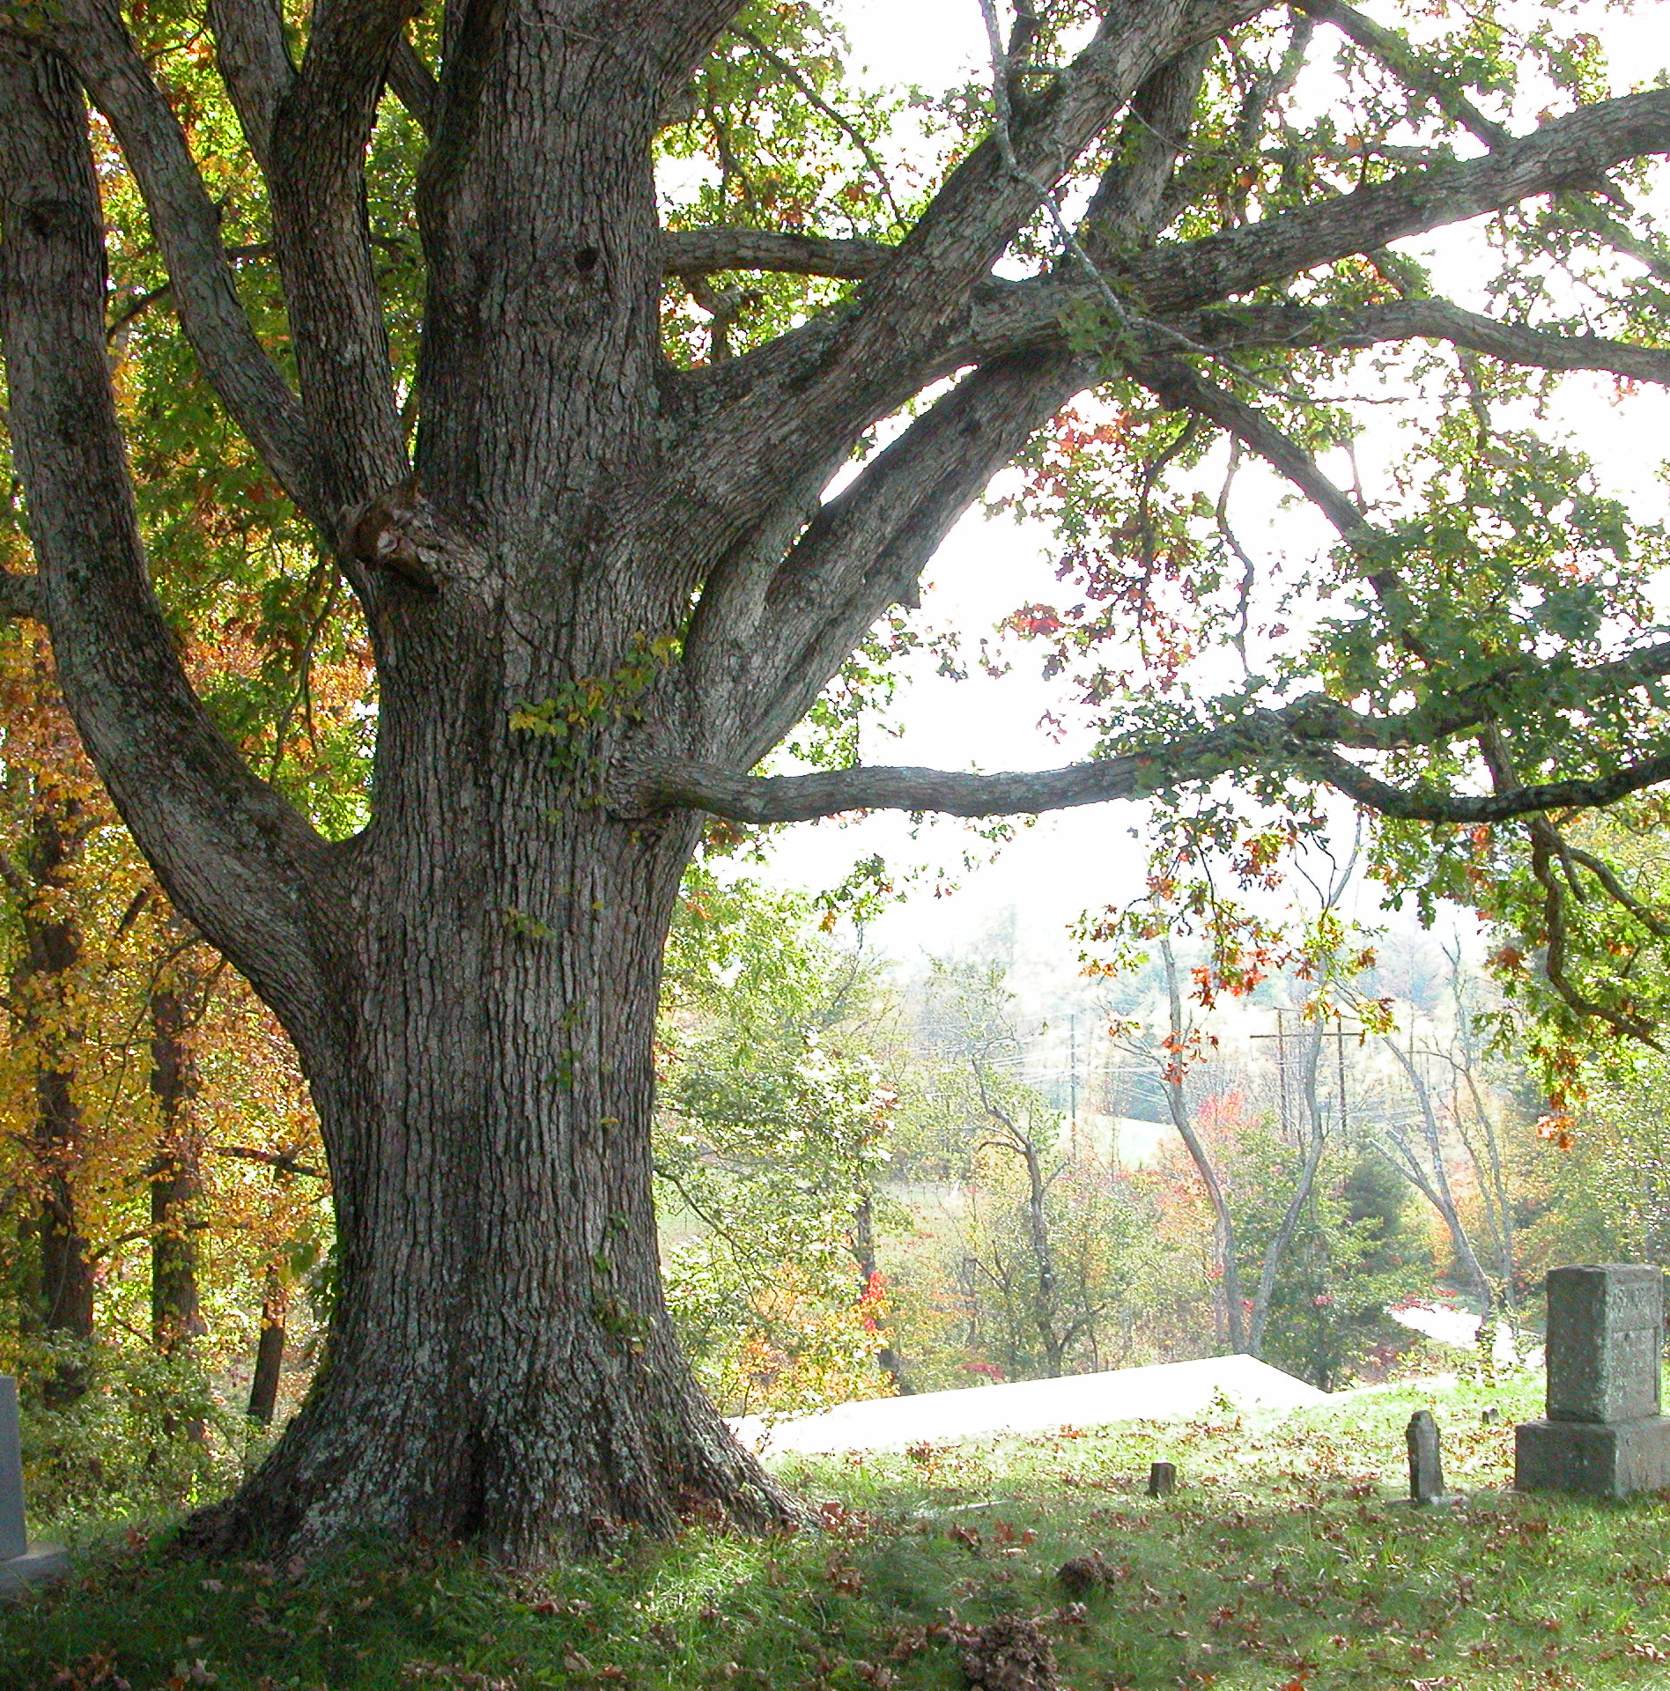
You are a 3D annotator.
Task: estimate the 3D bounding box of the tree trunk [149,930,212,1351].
[{"bbox_3d":[-4.797,2.196,20.000,0.410,3.000,0.400,0,-6,0],"label":"tree trunk"}]

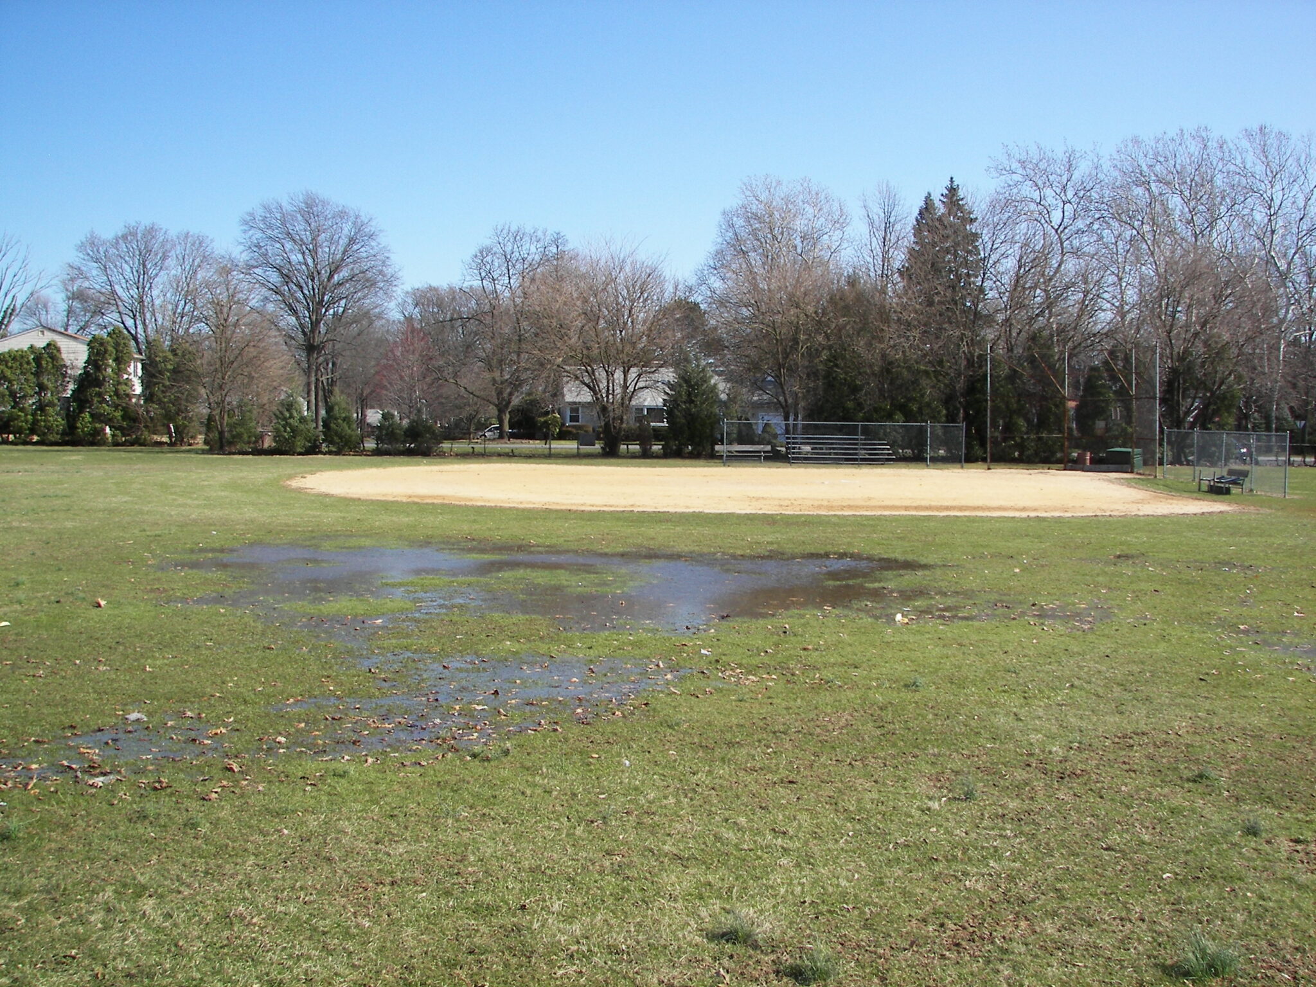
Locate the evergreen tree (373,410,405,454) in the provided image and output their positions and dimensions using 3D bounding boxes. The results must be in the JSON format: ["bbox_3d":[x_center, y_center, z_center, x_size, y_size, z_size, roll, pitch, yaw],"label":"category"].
[{"bbox_3d":[-14.014,-3.232,71.434,1.687,2.278,1.687,0,3,-11],"label":"evergreen tree"}]

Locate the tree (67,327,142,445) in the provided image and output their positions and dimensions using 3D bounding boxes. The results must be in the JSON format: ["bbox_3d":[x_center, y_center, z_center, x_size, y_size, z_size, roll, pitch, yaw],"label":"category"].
[{"bbox_3d":[-32.740,-6.310,80.810,4.440,6.960,3.780,0,3,0],"label":"tree"}]

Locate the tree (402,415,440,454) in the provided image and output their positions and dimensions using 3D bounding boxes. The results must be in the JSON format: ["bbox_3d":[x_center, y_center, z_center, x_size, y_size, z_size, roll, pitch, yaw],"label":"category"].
[{"bbox_3d":[-12.290,-3.065,70.941,1.944,2.026,1.944,0,3,-10],"label":"tree"}]

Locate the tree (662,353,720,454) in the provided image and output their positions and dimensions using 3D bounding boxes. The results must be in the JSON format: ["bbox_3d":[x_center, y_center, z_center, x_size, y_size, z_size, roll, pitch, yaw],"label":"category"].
[{"bbox_3d":[1.733,-4.513,69.347,2.975,5.275,2.975,0,3,1],"label":"tree"}]

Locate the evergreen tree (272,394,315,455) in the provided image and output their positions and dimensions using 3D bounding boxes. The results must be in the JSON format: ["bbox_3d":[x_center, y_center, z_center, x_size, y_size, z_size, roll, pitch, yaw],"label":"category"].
[{"bbox_3d":[-19.061,-3.606,71.412,2.232,3.028,2.232,-1,3,-15],"label":"evergreen tree"}]

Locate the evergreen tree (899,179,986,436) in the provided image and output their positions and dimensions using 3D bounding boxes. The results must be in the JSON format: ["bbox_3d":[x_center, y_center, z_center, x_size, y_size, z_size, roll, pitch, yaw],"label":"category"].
[{"bbox_3d":[17.720,-10.850,84.550,5.490,16.930,5.490,0,3,0],"label":"evergreen tree"}]

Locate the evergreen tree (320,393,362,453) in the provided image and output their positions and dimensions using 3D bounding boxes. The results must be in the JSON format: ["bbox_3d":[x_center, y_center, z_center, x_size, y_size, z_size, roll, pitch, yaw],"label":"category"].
[{"bbox_3d":[-17.840,-3.980,76.910,2.310,3.400,2.310,0,3,0],"label":"evergreen tree"}]

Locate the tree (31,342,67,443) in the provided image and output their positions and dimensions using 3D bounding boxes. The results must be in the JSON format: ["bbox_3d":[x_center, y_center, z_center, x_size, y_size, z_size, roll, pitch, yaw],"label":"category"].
[{"bbox_3d":[-38.265,-6.294,85.814,2.007,6.396,2.007,-1,4,-24],"label":"tree"}]

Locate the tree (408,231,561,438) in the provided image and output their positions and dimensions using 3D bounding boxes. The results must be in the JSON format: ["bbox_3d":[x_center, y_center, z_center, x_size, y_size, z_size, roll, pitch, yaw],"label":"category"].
[{"bbox_3d":[-14.640,-13.500,115.520,13.510,18.050,12.830,0,3,0],"label":"tree"}]

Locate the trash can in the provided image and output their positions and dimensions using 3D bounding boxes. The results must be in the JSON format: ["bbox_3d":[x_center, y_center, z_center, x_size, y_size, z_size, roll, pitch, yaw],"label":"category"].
[{"bbox_3d":[19.282,-1.395,56.600,0.850,0.880,1.200,-3,5,-45],"label":"trash can"}]

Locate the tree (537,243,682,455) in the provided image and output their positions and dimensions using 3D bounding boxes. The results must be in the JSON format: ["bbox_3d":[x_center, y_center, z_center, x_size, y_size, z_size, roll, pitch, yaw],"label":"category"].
[{"bbox_3d":[-2.720,-8.070,76.680,8.160,11.820,7.910,0,3,0],"label":"tree"}]

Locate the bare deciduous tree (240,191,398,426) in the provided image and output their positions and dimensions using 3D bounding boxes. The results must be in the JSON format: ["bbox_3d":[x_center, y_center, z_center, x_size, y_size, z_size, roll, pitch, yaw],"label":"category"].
[{"bbox_3d":[-20.820,-10.540,83.580,9.650,15.610,9.170,0,3,0],"label":"bare deciduous tree"}]

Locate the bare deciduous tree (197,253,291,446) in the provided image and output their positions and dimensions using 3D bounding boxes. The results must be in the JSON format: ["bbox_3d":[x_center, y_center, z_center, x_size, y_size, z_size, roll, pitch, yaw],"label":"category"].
[{"bbox_3d":[-23.670,-7.890,77.710,5.210,10.930,5.210,0,3,0],"label":"bare deciduous tree"}]

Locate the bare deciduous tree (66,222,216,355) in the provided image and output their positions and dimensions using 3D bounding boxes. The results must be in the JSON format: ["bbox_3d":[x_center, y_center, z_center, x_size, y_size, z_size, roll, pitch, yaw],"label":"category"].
[{"bbox_3d":[-44.684,-14.168,117.478,11.770,17.996,11.182,-1,4,-21],"label":"bare deciduous tree"}]

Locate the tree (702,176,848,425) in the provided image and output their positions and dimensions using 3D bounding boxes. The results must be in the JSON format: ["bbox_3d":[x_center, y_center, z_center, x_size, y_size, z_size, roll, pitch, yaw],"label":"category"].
[{"bbox_3d":[5.825,-8.667,67.599,7.227,13.833,6.866,1,3,5],"label":"tree"}]

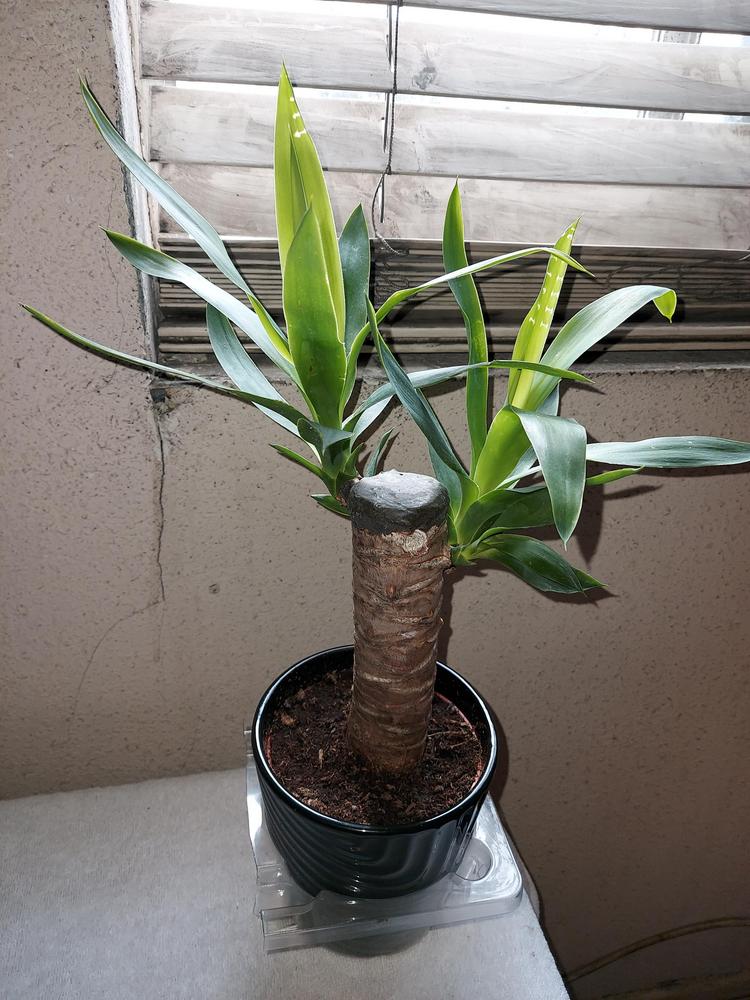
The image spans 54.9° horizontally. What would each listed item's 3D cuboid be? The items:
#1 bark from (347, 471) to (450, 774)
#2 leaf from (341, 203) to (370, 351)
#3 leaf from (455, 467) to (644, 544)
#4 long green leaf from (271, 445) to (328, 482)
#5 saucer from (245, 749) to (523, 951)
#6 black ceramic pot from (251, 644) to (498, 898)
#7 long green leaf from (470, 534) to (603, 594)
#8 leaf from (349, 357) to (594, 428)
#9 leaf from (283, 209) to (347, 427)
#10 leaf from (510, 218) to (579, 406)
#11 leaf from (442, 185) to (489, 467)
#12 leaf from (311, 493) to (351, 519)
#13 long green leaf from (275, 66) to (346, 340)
[{"bbox_3d":[0.010,0.072,0.398,0.049,0.184,0.049,2,30,1],"label":"bark"},{"bbox_3d":[-0.011,-0.119,0.391,0.017,0.076,0.009,4,7,0],"label":"leaf"},{"bbox_3d":[0.084,0.002,0.353,0.092,0.025,0.021,-20,64,18],"label":"leaf"},{"bbox_3d":[-0.042,-0.021,0.403,0.036,0.009,0.011,31,35,8],"label":"long green leaf"},{"bbox_3d":[0.000,0.235,0.514,0.170,0.019,0.140,-2,31,-11],"label":"saucer"},{"bbox_3d":[-0.003,0.185,0.462,0.145,0.113,0.145,2,30,-1],"label":"black ceramic pot"},{"bbox_3d":[0.095,0.038,0.419,0.082,0.019,0.031,13,28,-16],"label":"long green leaf"},{"bbox_3d":[0.047,-0.057,0.378,0.123,0.027,0.019,-6,29,10],"label":"leaf"},{"bbox_3d":[-0.025,-0.078,0.321,0.025,0.096,0.012,-2,21,3],"label":"leaf"},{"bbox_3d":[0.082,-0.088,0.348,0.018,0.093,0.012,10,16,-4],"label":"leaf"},{"bbox_3d":[0.050,-0.093,0.390,0.019,0.150,0.016,-4,4,0],"label":"leaf"},{"bbox_3d":[-0.021,0.003,0.367,0.025,0.009,0.013,18,43,8],"label":"leaf"},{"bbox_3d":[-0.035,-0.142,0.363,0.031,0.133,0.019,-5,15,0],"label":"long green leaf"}]

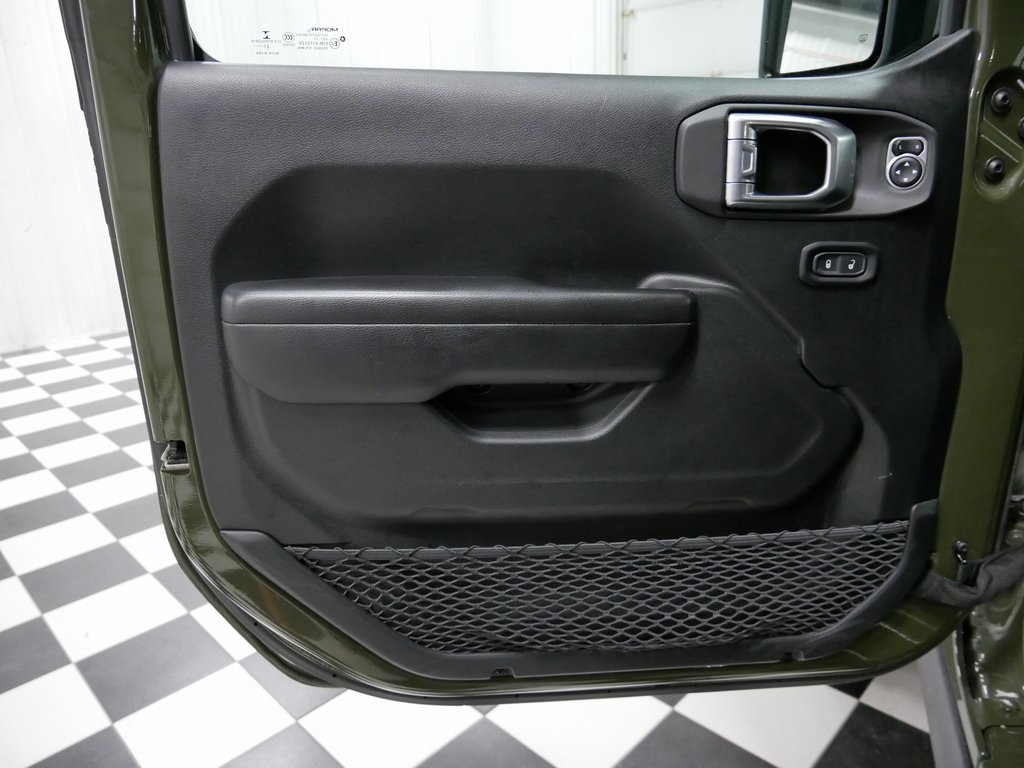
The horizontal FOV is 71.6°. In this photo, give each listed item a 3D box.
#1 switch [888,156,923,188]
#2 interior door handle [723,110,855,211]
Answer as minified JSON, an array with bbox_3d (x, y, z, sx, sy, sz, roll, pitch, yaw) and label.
[{"bbox_3d":[0.429,-0.231,0.774,0.034,0.034,0.013,-1,18,4],"label":"switch"},{"bbox_3d":[0.297,-0.238,0.763,0.133,0.097,0.035,-4,18,-5],"label":"interior door handle"}]

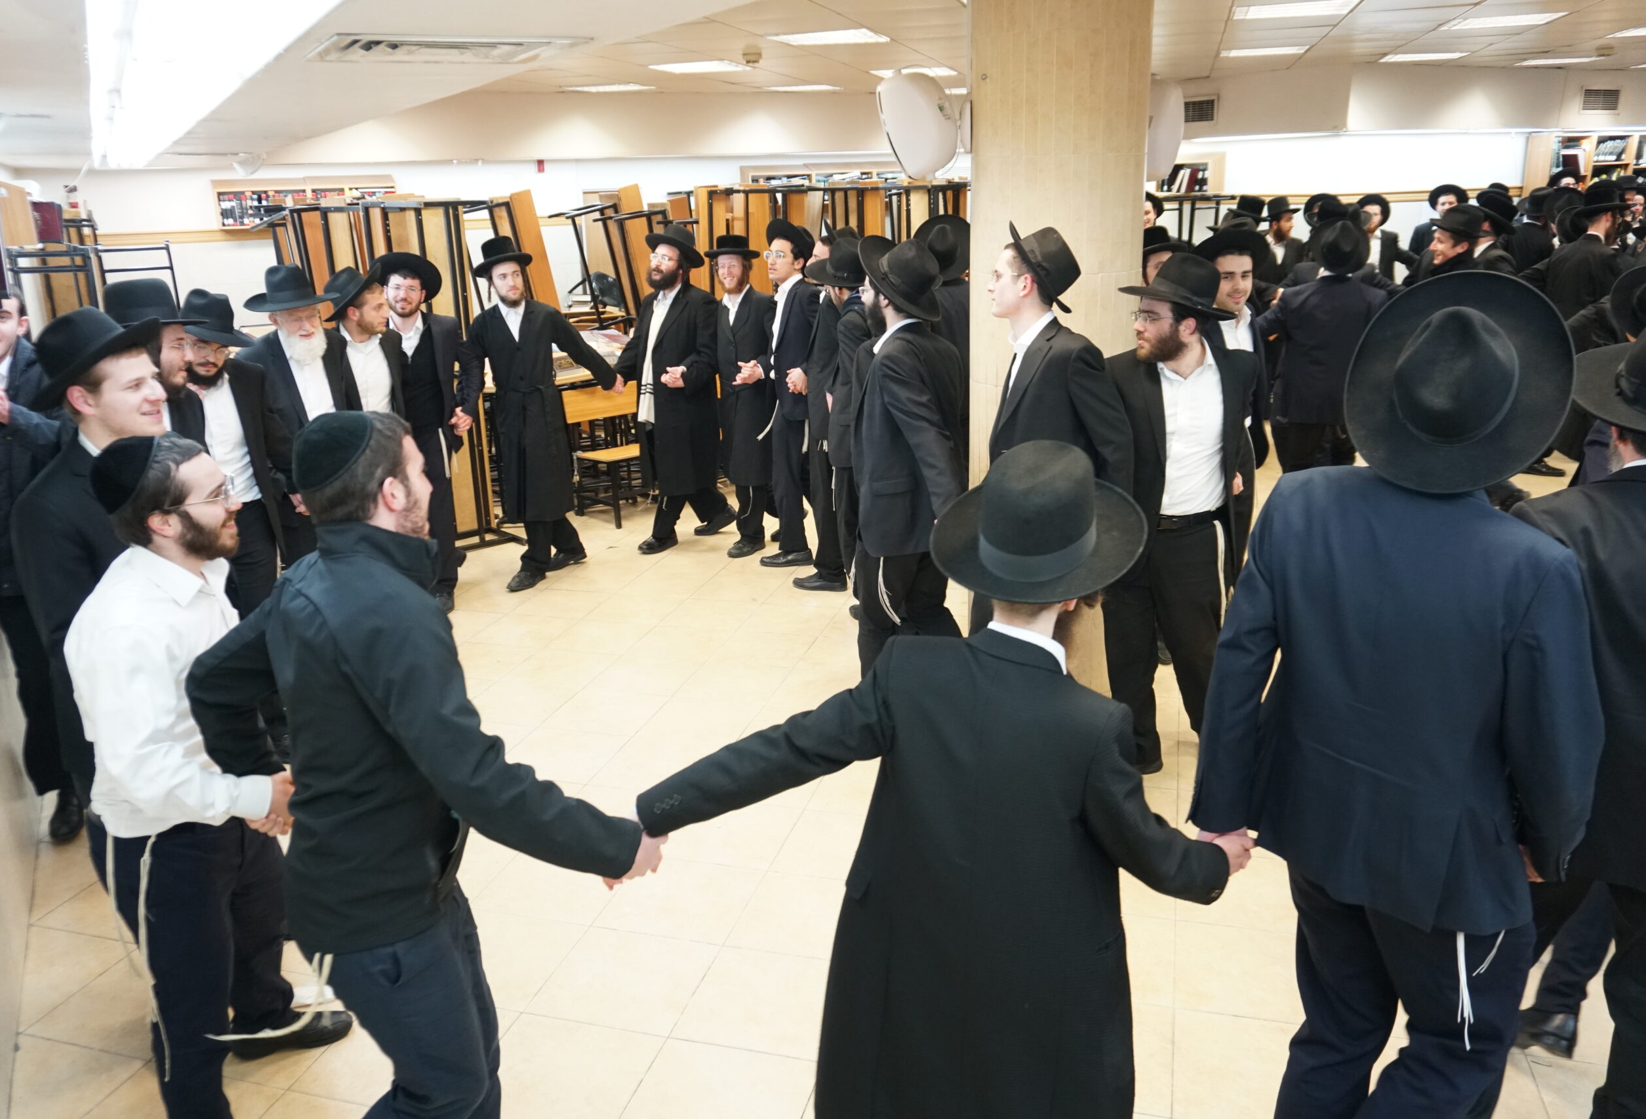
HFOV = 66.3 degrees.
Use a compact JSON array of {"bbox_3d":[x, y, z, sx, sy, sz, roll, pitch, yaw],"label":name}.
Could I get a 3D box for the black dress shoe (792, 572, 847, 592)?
[{"bbox_3d":[-0.013,0.088,6.582,0.295,0.105,0.105,3,17,15],"label":"black dress shoe"}]

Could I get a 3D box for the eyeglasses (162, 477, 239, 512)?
[{"bbox_3d":[-1.181,-0.119,2.342,0.140,0.045,0.140,-14,21,-28],"label":"eyeglasses"}]

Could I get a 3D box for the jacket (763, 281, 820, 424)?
[{"bbox_3d":[-0.149,-1.117,6.747,0.340,0.780,0.450,-11,19,-29],"label":"jacket"}]

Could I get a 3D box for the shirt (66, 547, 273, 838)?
[{"bbox_3d":[-1.230,0.196,2.372,0.350,0.560,0.470,-13,20,-33],"label":"shirt"}]

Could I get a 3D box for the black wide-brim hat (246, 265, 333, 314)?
[{"bbox_3d":[-2.143,-1.093,5.086,0.380,0.140,0.350,14,29,42],"label":"black wide-brim hat"}]

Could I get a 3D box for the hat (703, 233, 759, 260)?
[{"bbox_3d":[-0.501,-1.688,6.800,0.300,0.130,0.330,-1,15,2],"label":"hat"}]

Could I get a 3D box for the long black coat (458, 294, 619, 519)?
[{"bbox_3d":[-1.509,-0.776,6.630,0.760,1.140,0.400,-2,17,-2],"label":"long black coat"}]

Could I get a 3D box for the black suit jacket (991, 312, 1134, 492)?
[{"bbox_3d":[0.795,-0.422,4.250,0.400,0.770,0.520,-5,17,-10],"label":"black suit jacket"}]

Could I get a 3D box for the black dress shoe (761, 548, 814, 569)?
[{"bbox_3d":[-0.201,-0.028,6.979,0.295,0.105,0.105,0,17,4],"label":"black dress shoe"}]

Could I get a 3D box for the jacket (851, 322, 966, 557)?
[{"bbox_3d":[0.304,-0.423,4.370,0.370,0.790,0.480,5,18,19],"label":"jacket"}]

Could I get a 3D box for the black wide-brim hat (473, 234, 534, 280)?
[{"bbox_3d":[-1.647,-1.543,6.400,0.310,0.155,0.340,-14,10,3],"label":"black wide-brim hat"}]

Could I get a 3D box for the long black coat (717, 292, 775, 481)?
[{"bbox_3d":[-0.445,-0.967,7.104,0.480,1.120,0.330,6,18,22],"label":"long black coat"}]

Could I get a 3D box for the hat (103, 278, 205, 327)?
[{"bbox_3d":[-1.953,-0.734,3.580,0.380,0.140,0.340,-4,17,-4],"label":"hat"}]

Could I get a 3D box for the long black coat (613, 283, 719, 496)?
[{"bbox_3d":[-0.885,-0.976,7.220,0.580,1.180,0.400,12,22,38],"label":"long black coat"}]

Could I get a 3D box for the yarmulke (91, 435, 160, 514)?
[{"bbox_3d":[-1.151,-0.146,2.079,0.155,0.155,0.060,19,-17,49],"label":"yarmulke"}]

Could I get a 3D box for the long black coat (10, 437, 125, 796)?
[{"bbox_3d":[-1.618,0.108,3.000,0.370,0.800,0.480,-1,17,0],"label":"long black coat"}]

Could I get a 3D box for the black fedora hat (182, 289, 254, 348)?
[{"bbox_3d":[-2.372,-0.940,4.870,0.340,0.140,0.370,-4,22,-40],"label":"black fedora hat"}]

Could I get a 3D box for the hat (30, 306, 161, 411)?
[{"bbox_3d":[-1.689,-0.483,2.872,0.360,0.140,0.330,-29,16,6],"label":"hat"}]

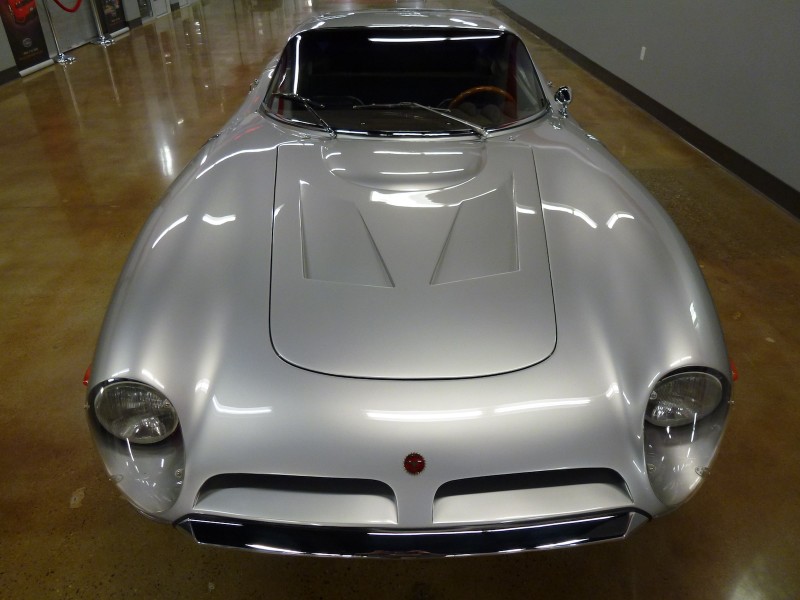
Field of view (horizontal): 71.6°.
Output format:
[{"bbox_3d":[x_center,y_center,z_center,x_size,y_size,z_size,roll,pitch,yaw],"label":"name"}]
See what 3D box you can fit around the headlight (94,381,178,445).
[{"bbox_3d":[-0.568,0.228,1.214,0.180,0.180,0.090,0,34,-2],"label":"headlight"}]

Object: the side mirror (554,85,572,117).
[{"bbox_3d":[0.750,-0.915,2.546,0.090,0.155,0.090,0,34,-2],"label":"side mirror"}]

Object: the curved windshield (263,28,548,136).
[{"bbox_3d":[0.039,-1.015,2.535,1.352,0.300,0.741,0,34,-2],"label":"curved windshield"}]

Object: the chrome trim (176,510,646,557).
[{"bbox_3d":[0.037,0.499,1.254,1.086,0.100,0.120,0,34,-2],"label":"chrome trim"}]

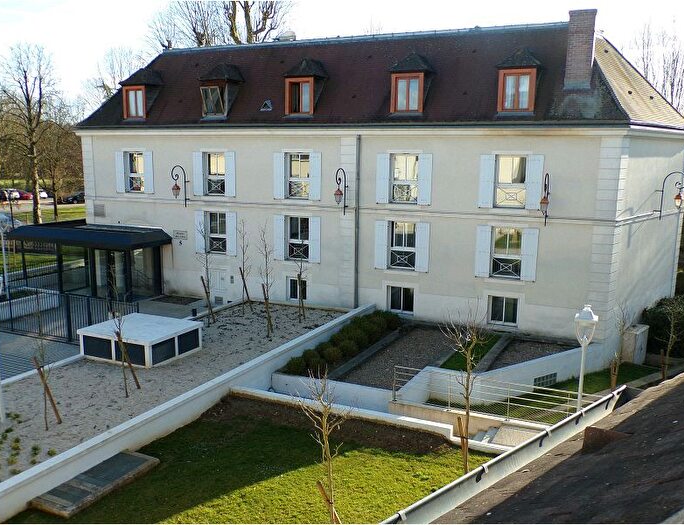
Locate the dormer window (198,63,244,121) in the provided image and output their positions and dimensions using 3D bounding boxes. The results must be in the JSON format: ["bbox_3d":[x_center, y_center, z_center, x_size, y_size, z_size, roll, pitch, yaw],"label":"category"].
[{"bbox_3d":[-5.256,-7.601,28.837,1.544,2.393,1.737,5,10,23],"label":"dormer window"}]

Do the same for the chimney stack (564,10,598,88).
[{"bbox_3d":[9.291,-8.238,25.193,0.987,2.888,0.588,5,10,23],"label":"chimney stack"}]

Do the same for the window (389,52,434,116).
[{"bbox_3d":[2.792,-6.941,25.331,1.544,2.393,1.737,5,10,23],"label":"window"}]

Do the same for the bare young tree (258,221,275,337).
[{"bbox_3d":[-2.695,0.597,23.142,0.600,4.252,0.600,1,9,0],"label":"bare young tree"}]

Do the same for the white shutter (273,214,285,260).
[{"bbox_3d":[-2.802,-1.119,29.231,0.554,2.051,0.055,5,10,24],"label":"white shutter"}]

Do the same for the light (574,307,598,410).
[{"bbox_3d":[5.557,2.869,15.049,0.500,3.850,0.500,5,10,24],"label":"light"}]

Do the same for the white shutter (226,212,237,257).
[{"bbox_3d":[-5.301,-1.349,31.140,0.578,2.115,0.050,5,10,23],"label":"white shutter"}]

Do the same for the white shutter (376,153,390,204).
[{"bbox_3d":[1.774,-3.574,27.652,0.578,2.100,0.050,5,10,23],"label":"white shutter"}]

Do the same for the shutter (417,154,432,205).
[{"bbox_3d":[3.351,-3.322,26.023,0.554,2.051,0.055,5,10,24],"label":"shutter"}]

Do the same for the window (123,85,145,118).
[{"bbox_3d":[-10.140,-7.887,31.926,1.361,1.550,0.160,5,10,24],"label":"window"}]

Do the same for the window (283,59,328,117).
[{"bbox_3d":[-1.602,-7.718,28.511,1.562,2.444,1.462,5,10,24],"label":"window"}]

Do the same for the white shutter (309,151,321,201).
[{"bbox_3d":[-1.106,-3.523,26.664,0.524,1.930,0.045,5,10,23],"label":"white shutter"}]

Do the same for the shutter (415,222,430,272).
[{"bbox_3d":[3.416,-0.638,27.376,0.578,2.115,0.050,5,10,23],"label":"shutter"}]

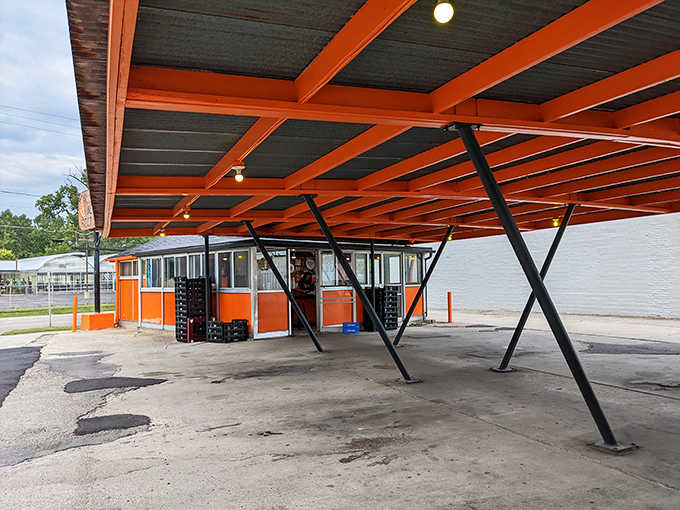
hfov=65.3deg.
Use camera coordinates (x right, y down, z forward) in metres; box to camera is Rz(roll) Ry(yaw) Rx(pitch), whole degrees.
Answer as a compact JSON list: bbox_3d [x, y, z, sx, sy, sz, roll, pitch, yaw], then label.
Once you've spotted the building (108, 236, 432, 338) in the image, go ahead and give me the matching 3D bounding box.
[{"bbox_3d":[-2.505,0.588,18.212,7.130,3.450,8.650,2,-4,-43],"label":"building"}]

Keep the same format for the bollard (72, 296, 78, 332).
[{"bbox_3d":[-7.862,1.773,15.748,0.118,1.050,0.118,2,-4,-43],"label":"bollard"}]

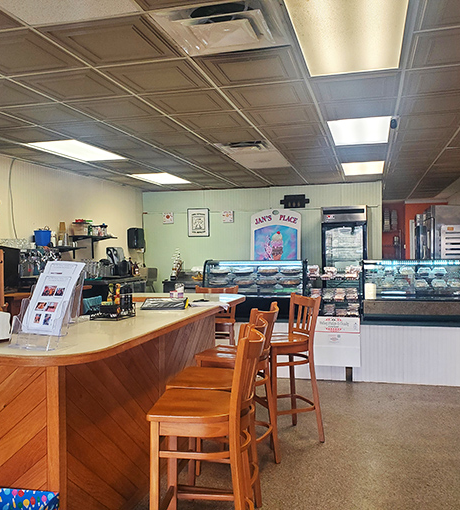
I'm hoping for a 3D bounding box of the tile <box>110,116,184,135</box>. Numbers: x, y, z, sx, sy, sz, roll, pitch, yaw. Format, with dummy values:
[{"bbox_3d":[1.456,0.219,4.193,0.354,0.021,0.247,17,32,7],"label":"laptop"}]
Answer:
[{"bbox_3d":[-0.732,-1.175,4.645,0.605,0.030,0.605,0,1,15],"label":"tile"}]

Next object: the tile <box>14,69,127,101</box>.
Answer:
[{"bbox_3d":[-1.046,-1.151,3.467,0.605,0.030,0.605,0,1,15],"label":"tile"}]

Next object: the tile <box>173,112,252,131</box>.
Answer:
[{"bbox_3d":[-0.142,-1.179,4.488,0.605,0.030,0.605,0,1,15],"label":"tile"}]

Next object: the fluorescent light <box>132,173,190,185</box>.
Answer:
[{"bbox_3d":[-1.048,-1.247,8.181,0.600,0.050,1.200,-1,1,15],"label":"fluorescent light"}]

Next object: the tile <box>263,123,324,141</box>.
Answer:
[{"bbox_3d":[0.604,-1.196,4.921,0.605,0.030,0.605,0,1,15],"label":"tile"}]

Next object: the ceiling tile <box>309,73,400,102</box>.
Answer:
[{"bbox_3d":[0.880,-1.177,3.585,0.605,0.030,0.605,0,1,15],"label":"ceiling tile"}]

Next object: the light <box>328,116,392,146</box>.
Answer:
[{"bbox_3d":[1.272,-1.214,5.058,0.590,0.070,1.200,0,1,15],"label":"light"}]

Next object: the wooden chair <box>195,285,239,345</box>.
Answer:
[{"bbox_3d":[-0.176,0.866,5.105,0.440,1.100,0.510,-1,1,9],"label":"wooden chair"}]

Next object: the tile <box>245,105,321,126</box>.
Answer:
[{"bbox_3d":[0.449,-1.185,4.312,0.600,0.030,0.600,-1,1,15],"label":"tile"}]

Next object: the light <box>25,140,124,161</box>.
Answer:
[{"bbox_3d":[-1.674,-1.192,5.824,0.600,0.050,1.200,-1,1,15],"label":"light"}]

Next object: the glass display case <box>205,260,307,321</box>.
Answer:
[{"bbox_3d":[0.349,0.396,6.090,1.178,0.693,0.750,-1,1,15],"label":"glass display case"}]

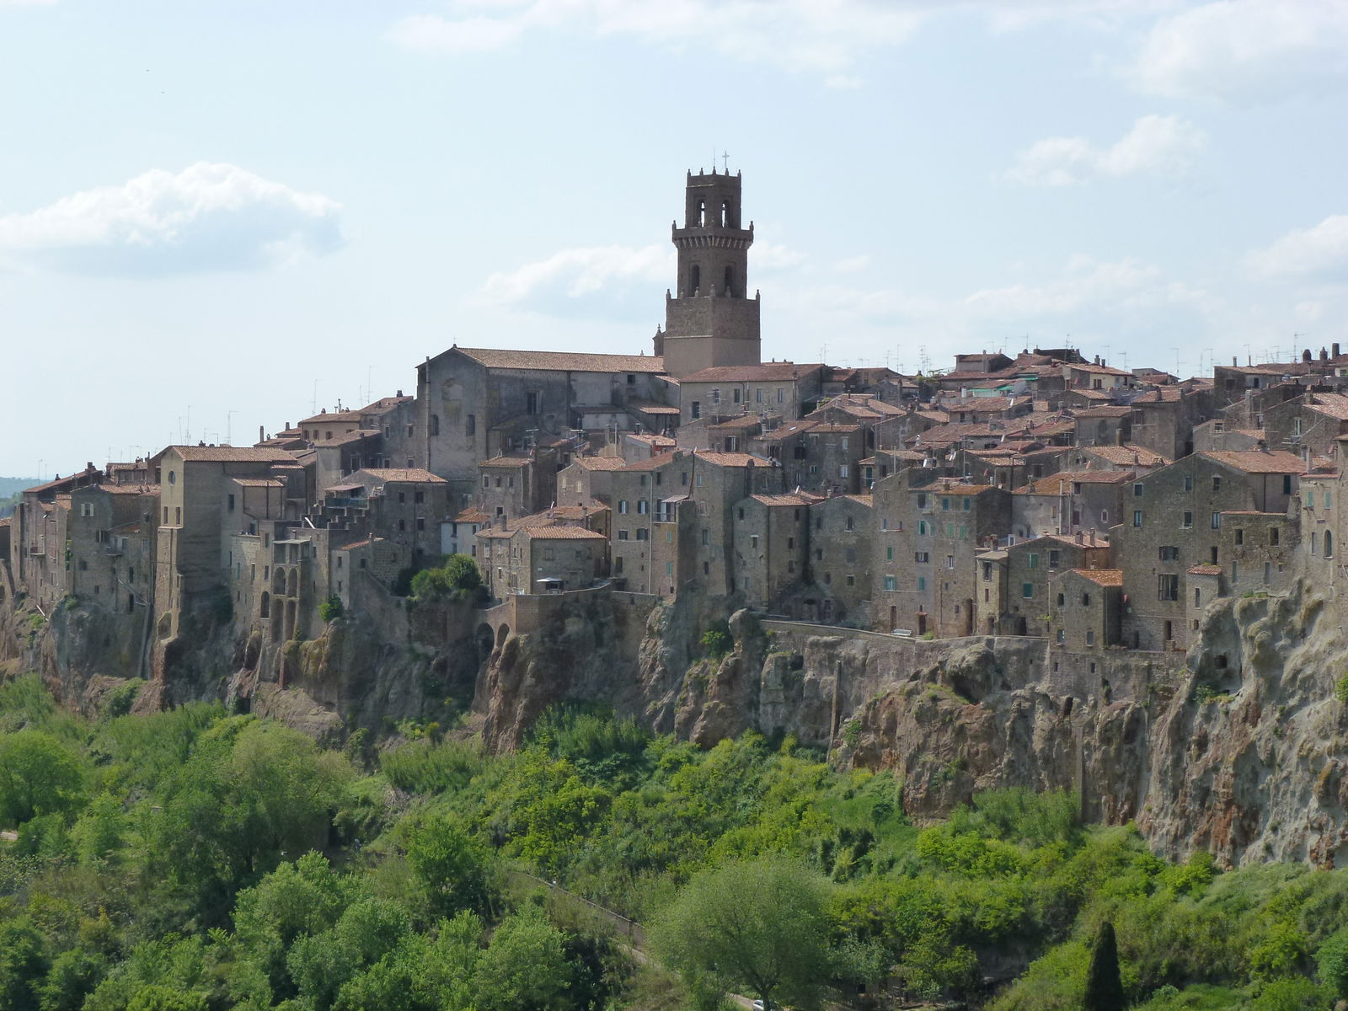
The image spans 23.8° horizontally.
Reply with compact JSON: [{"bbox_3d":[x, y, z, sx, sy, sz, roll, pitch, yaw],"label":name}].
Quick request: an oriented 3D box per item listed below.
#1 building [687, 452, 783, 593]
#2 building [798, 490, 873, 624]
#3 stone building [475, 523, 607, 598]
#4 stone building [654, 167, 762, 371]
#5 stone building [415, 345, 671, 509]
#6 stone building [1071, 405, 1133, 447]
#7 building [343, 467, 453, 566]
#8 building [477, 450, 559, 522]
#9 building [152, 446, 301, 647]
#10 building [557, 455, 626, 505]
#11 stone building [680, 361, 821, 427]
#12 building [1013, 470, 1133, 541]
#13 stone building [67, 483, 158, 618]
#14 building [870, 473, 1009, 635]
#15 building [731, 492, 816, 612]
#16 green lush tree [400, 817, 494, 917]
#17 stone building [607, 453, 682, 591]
[{"bbox_3d":[7.250,2.040,374.590,6.000,16.800,9.800,0,0,45],"label":"building"},{"bbox_3d":[19.250,6.160,366.000,7.800,14.600,8.000,0,0,18],"label":"building"},{"bbox_3d":[-14.960,6.350,360.000,10.000,8.400,11.800,0,0,-27],"label":"stone building"},{"bbox_3d":[5.180,-30.160,424.370,8.860,29.110,9.160,0,0,45],"label":"stone building"},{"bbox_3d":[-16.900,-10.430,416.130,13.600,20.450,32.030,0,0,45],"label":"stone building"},{"bbox_3d":[53.050,-9.700,394.670,6.440,5.470,4.900,0,0,28],"label":"stone building"},{"bbox_3d":[-33.500,1.400,386.380,9.940,11.850,8.100,0,0,-45],"label":"building"},{"bbox_3d":[-19.170,-2.190,389.860,8.040,8.870,5.720,0,0,45],"label":"building"},{"bbox_3d":[-51.300,4.710,366.000,14.000,22.300,9.000,0,0,-23],"label":"building"},{"bbox_3d":[-9.460,-2.070,380.000,7.000,7.500,7.200,0,0,-32],"label":"building"},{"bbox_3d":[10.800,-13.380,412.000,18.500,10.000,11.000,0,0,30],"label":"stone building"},{"bbox_3d":[46.740,0.740,372.000,12.500,9.500,8.500,0,0,25],"label":"building"},{"bbox_3d":[-65.040,5.190,370.000,6.300,15.000,8.200,0,0,40],"label":"stone building"},{"bbox_3d":[29.810,5.310,358.000,13.000,18.000,7.700,0,0,28],"label":"building"},{"bbox_3d":[11.570,5.320,370.790,5.780,13.700,7.770,0,0,45],"label":"building"},{"bbox_3d":[-22.120,35.350,312.000,8.700,9.900,8.400,0,0,0],"label":"green lush tree"},{"bbox_3d":[-3.030,1.960,360.000,5.600,15.300,8.200,0,0,25],"label":"stone building"}]

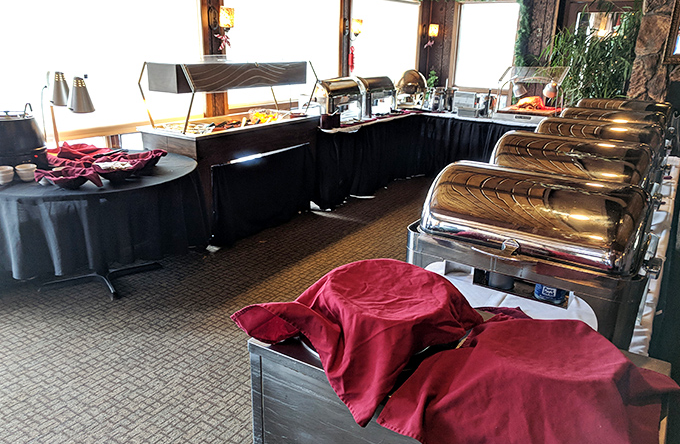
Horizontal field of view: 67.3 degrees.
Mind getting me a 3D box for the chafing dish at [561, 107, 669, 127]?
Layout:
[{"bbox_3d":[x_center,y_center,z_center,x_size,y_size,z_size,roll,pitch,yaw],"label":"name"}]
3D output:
[{"bbox_3d":[1.722,-0.510,3.299,0.660,0.410,0.480,13,23,30],"label":"chafing dish"}]

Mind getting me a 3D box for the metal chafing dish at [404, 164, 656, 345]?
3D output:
[{"bbox_3d":[0.610,0.055,1.609,0.660,0.400,0.480,13,23,30],"label":"metal chafing dish"}]

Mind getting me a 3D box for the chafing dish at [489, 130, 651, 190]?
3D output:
[{"bbox_3d":[1.031,-0.168,2.277,0.660,0.410,0.480,13,23,30],"label":"chafing dish"}]

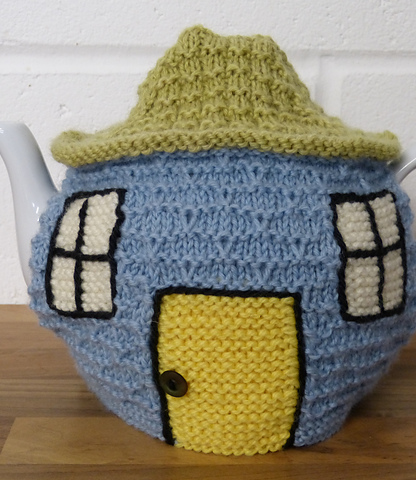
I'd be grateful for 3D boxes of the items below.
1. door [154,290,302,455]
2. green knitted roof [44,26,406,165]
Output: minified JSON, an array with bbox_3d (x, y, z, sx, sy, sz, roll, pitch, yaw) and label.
[{"bbox_3d":[0.008,0.053,0.334,0.055,0.080,0.033,0,14,0],"label":"door"},{"bbox_3d":[0.009,-0.062,0.376,0.156,0.060,0.150,0,14,0],"label":"green knitted roof"}]

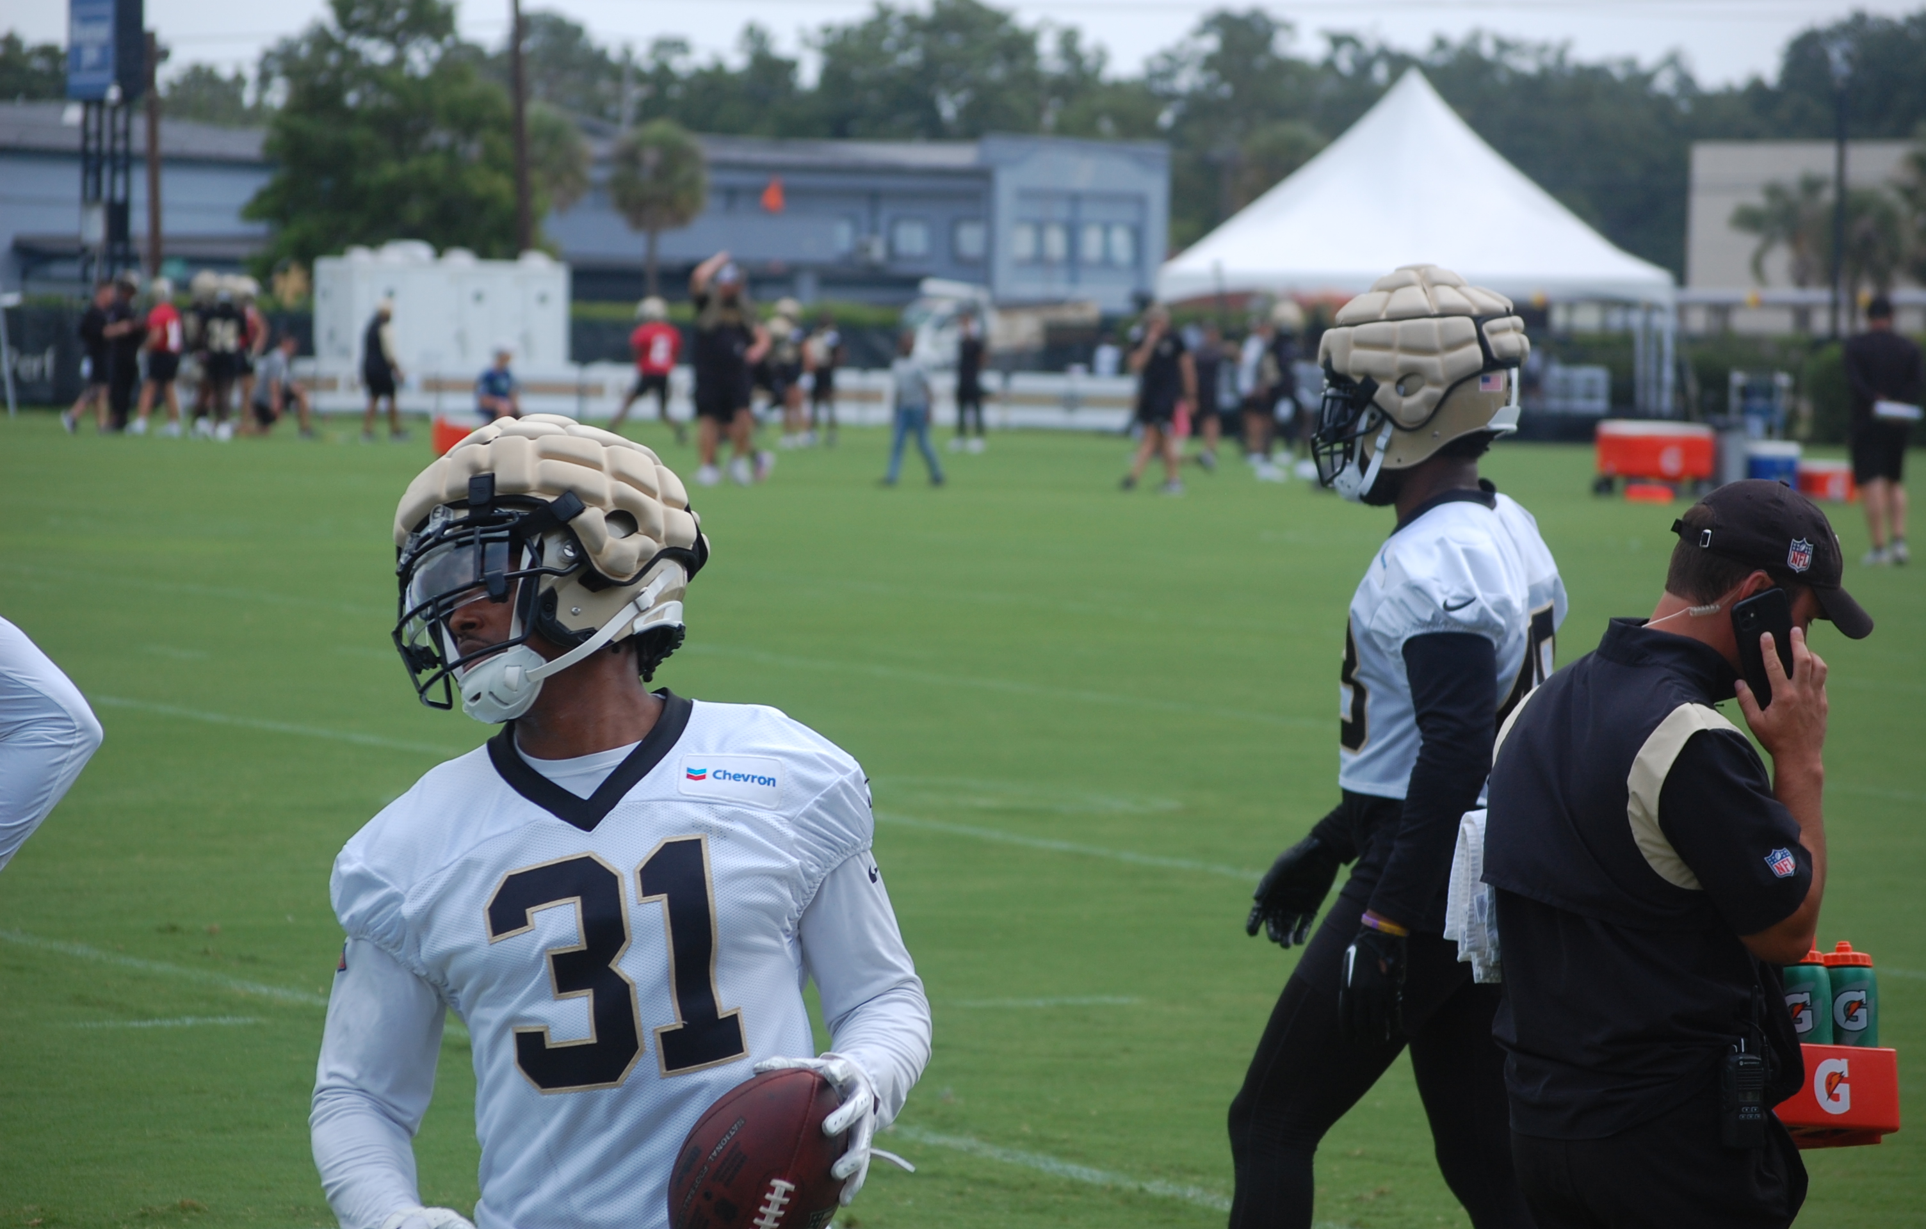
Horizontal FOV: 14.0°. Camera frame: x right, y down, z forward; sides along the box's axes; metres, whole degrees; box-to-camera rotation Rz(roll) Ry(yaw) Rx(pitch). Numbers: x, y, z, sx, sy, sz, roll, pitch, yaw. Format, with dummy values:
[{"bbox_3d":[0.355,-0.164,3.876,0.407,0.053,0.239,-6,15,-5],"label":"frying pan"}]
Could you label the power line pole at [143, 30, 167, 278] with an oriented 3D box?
[{"bbox_3d":[-25.149,-13.417,245.000,0.600,9.500,0.500,-2,3,-6],"label":"power line pole"}]

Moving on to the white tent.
[{"bbox_3d":[8.214,-6.821,142.500,9.150,6.100,9.150,1,3,2],"label":"white tent"}]

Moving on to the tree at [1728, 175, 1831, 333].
[{"bbox_3d":[23.549,-9.866,225.000,2.900,5.500,2.900,1,3,0],"label":"tree"}]

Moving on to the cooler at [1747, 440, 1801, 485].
[{"bbox_3d":[7.257,-1.265,70.300,0.470,0.500,0.450,1,3,0],"label":"cooler"}]

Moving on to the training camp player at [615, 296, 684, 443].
[{"bbox_3d":[-3.813,-2.981,95.500,0.800,1.760,0.620,0,3,-20],"label":"training camp player"}]

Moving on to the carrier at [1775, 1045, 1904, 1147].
[{"bbox_3d":[1.254,0.699,11.400,0.210,0.160,0.280,1,-3,-1],"label":"carrier"}]

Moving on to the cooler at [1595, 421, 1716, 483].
[{"bbox_3d":[6.279,-1.466,71.200,1.060,0.540,0.500,2,3,-2],"label":"cooler"}]

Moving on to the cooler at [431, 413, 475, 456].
[{"bbox_3d":[-5.171,-1.808,80.000,0.480,0.400,0.360,1,3,-6],"label":"cooler"}]

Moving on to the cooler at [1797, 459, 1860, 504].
[{"bbox_3d":[7.834,-1.206,71.200,0.500,0.360,0.350,0,3,-9],"label":"cooler"}]

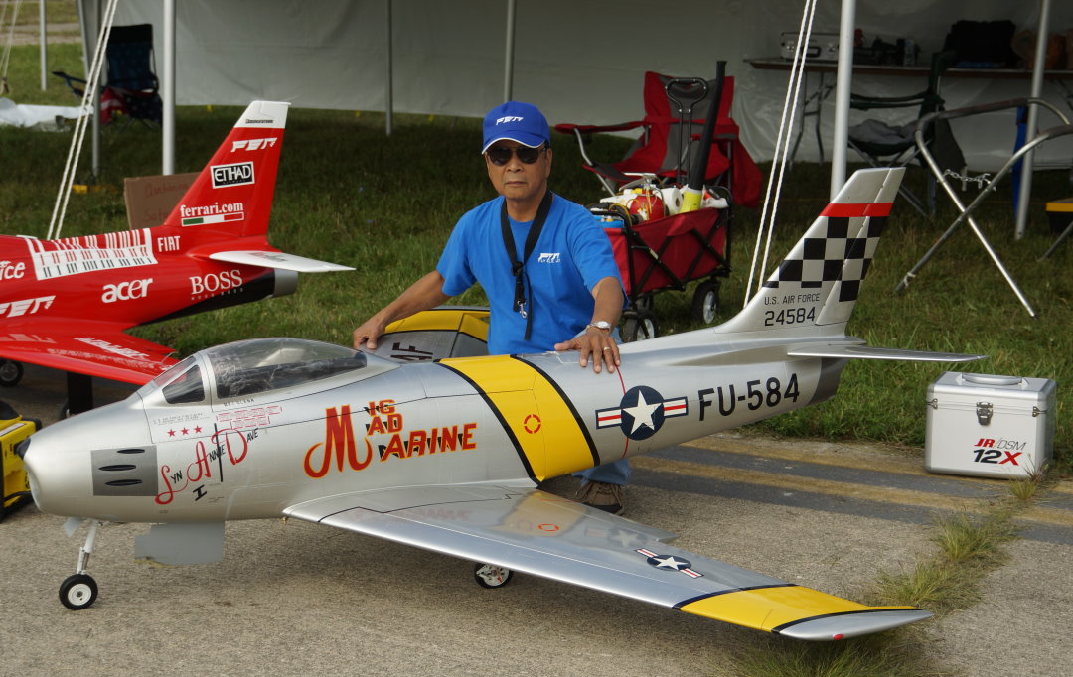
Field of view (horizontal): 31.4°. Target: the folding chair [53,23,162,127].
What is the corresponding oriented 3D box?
[{"bbox_3d":[-3.157,-1.959,14.100,0.820,0.840,0.620,8,13,24],"label":"folding chair"}]

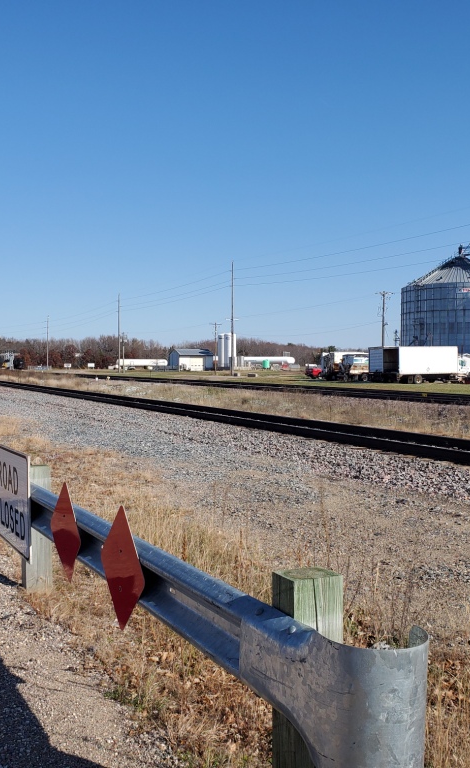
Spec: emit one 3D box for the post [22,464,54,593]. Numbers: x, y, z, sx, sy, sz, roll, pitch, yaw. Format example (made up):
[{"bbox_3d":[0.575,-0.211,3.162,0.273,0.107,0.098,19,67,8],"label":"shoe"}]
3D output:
[{"bbox_3d":[-1.436,1.043,5.624,0.190,0.905,0.145,-1,1,-30],"label":"post"}]

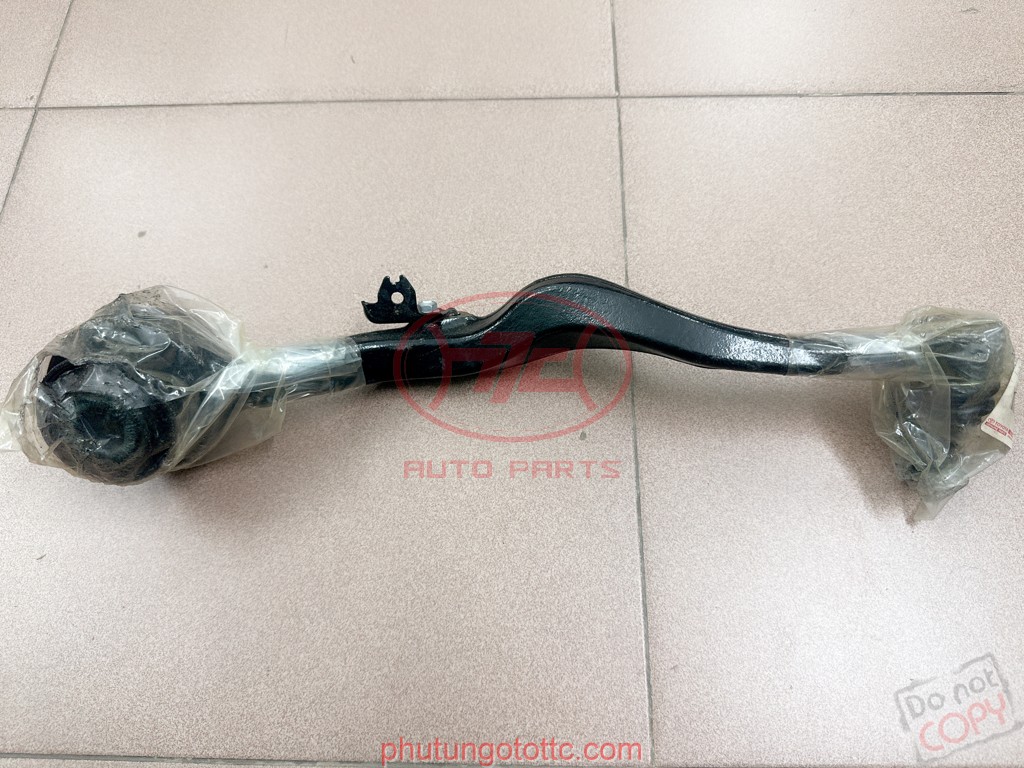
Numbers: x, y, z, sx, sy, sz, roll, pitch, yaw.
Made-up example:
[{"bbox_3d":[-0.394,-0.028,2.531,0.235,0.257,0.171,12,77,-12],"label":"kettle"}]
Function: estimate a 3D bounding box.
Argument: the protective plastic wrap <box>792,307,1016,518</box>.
[{"bbox_3d":[0.201,0.014,0.368,0.109,0.064,0.092,-1,68,2],"label":"protective plastic wrap"}]

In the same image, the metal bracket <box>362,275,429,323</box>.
[{"bbox_3d":[-0.063,-0.046,0.386,0.036,0.010,0.028,0,84,0],"label":"metal bracket"}]

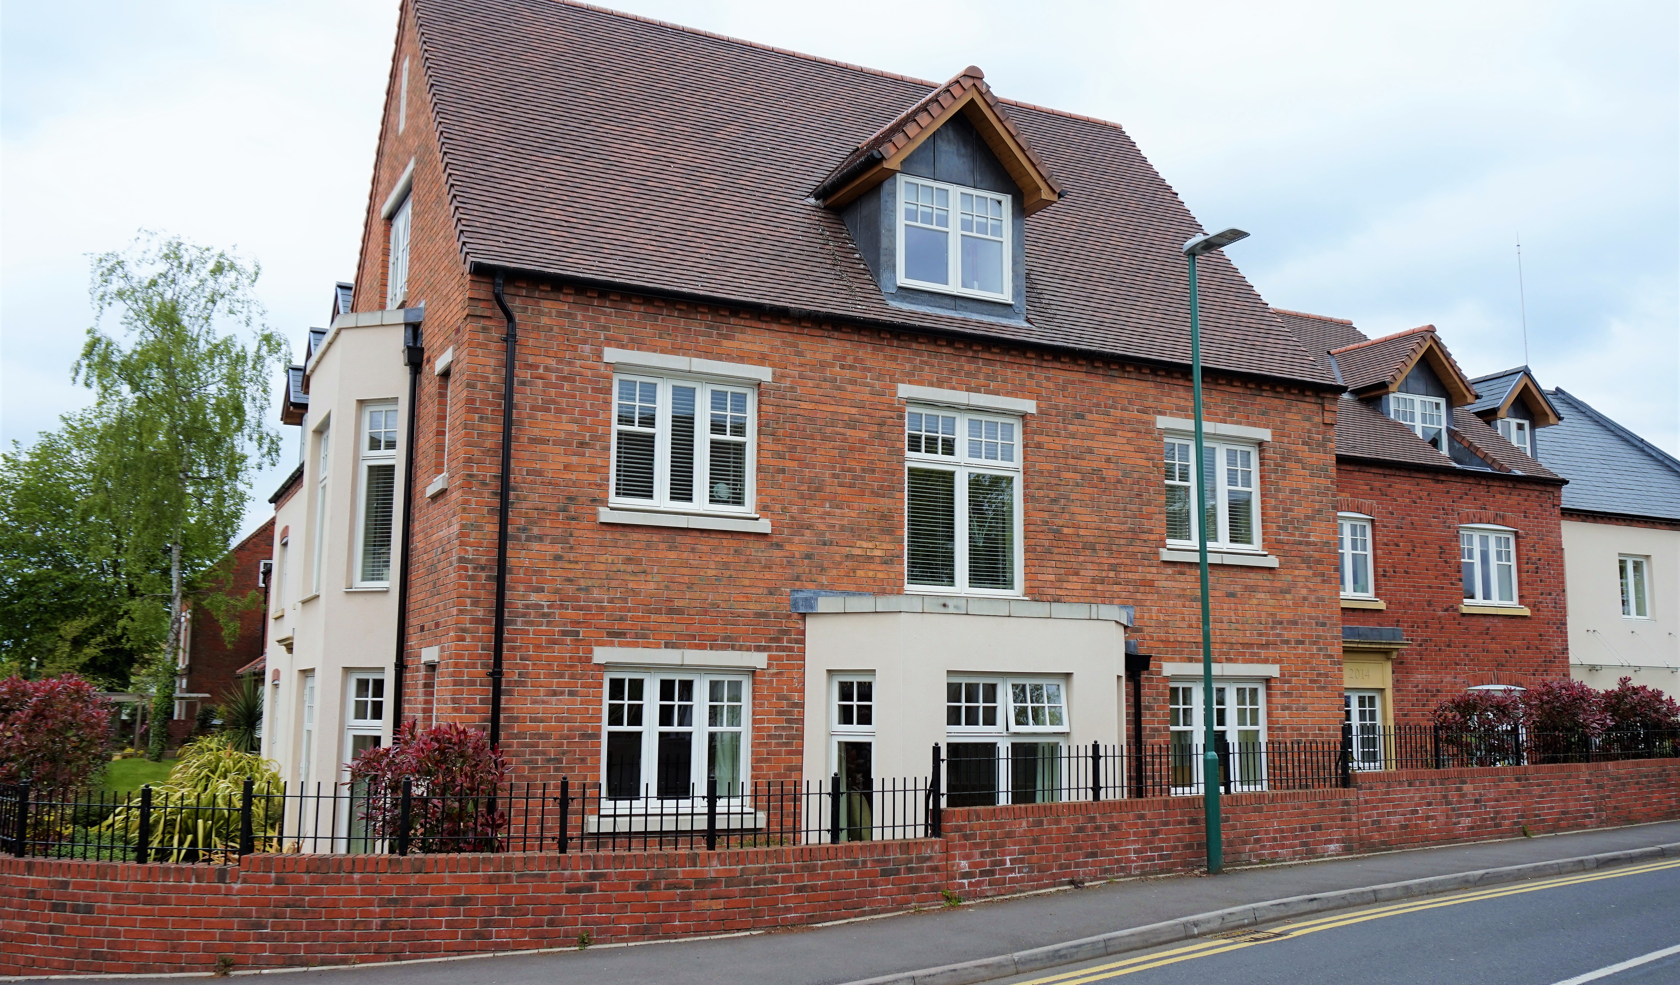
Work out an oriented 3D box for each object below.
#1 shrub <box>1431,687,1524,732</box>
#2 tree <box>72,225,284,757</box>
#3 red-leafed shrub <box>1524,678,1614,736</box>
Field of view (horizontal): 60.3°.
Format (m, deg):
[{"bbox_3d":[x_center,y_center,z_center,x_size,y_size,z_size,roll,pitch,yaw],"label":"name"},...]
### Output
[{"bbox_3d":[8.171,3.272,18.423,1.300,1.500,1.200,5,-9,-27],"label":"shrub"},{"bbox_3d":[-20.750,0.037,45.439,6.800,16.700,6.800,5,-10,-27],"label":"tree"},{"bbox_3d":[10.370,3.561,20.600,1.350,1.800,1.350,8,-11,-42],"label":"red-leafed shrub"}]

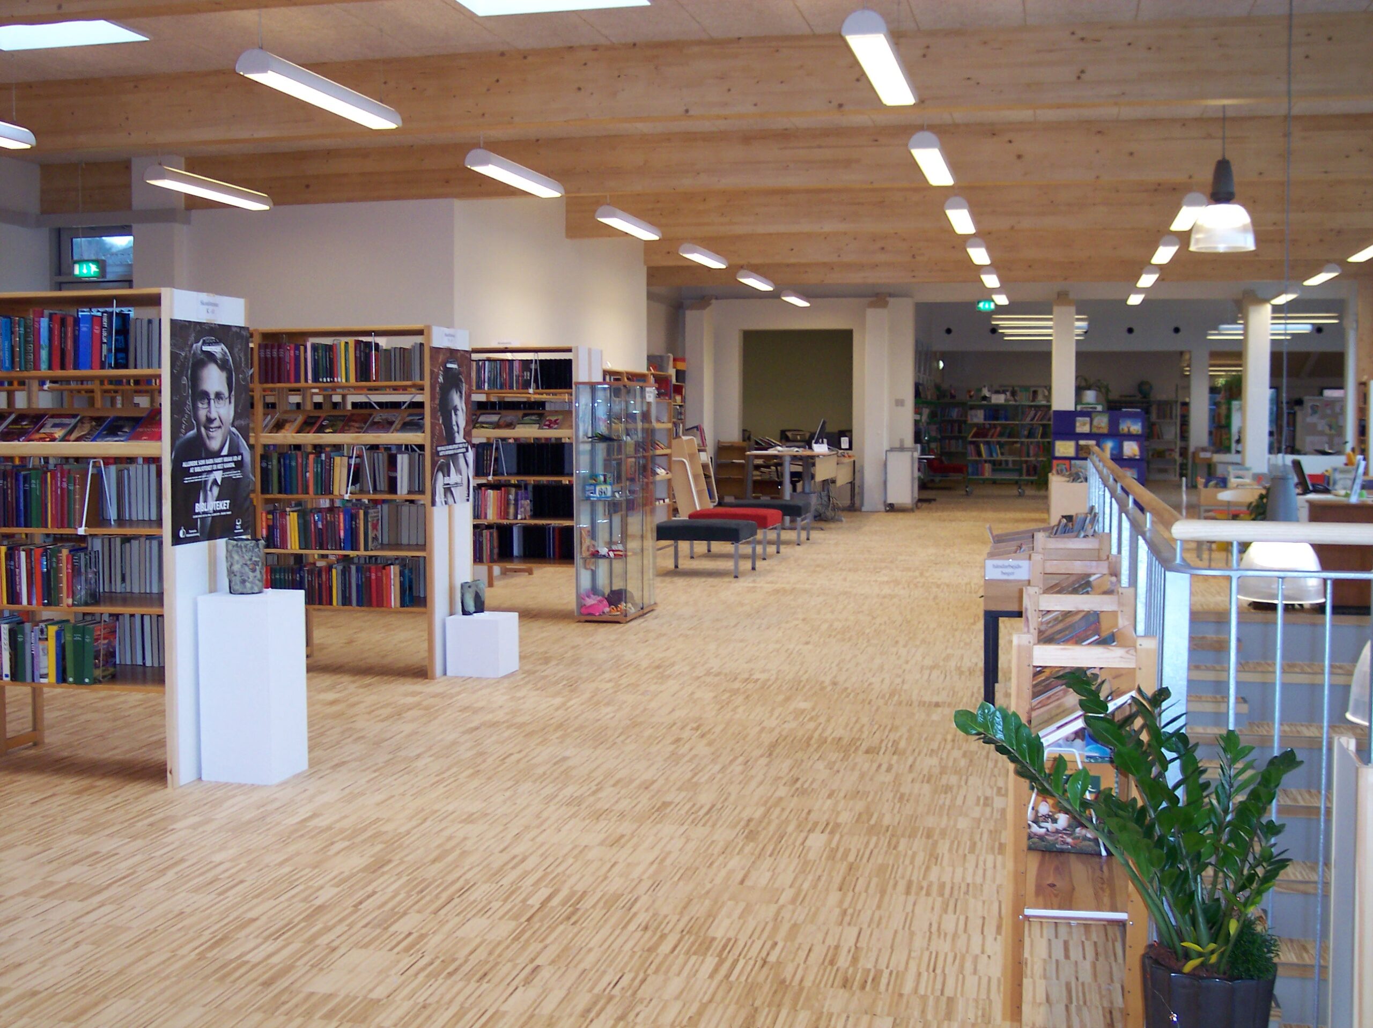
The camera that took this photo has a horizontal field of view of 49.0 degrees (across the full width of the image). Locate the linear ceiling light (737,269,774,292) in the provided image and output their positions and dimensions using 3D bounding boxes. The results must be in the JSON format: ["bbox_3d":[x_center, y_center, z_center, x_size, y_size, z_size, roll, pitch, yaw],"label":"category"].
[{"bbox_3d":[0.925,-3.086,19.902,0.197,0.113,1.575,1,4,14],"label":"linear ceiling light"}]

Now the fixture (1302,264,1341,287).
[{"bbox_3d":[7.270,-2.736,17.243,0.193,0.108,1.520,1,4,14],"label":"fixture"}]

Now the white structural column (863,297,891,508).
[{"bbox_3d":[2.890,-1.653,22.693,0.310,3.195,0.520,1,4,14],"label":"white structural column"}]

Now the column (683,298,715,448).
[{"bbox_3d":[0.194,-1.712,23.364,0.310,3.195,0.520,1,4,14],"label":"column"}]

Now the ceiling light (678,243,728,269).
[{"bbox_3d":[0.203,-2.891,16.929,0.197,0.113,1.575,1,4,14],"label":"ceiling light"}]

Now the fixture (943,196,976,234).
[{"bbox_3d":[2.313,-2.496,12.653,0.193,0.108,1.520,1,4,14],"label":"fixture"}]

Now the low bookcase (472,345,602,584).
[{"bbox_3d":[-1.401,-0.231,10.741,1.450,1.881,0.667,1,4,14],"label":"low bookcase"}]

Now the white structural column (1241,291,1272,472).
[{"bbox_3d":[8.292,-1.573,21.927,0.308,3.290,0.450,1,4,14],"label":"white structural column"}]

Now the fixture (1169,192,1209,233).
[{"bbox_3d":[4.297,-2.586,12.914,0.197,0.113,1.575,1,4,14],"label":"fixture"}]

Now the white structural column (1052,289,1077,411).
[{"bbox_3d":[5.649,-1.640,22.572,0.318,3.310,0.450,1,4,14],"label":"white structural column"}]

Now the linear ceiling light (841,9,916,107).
[{"bbox_3d":[0.935,-2.133,7.108,0.193,0.108,1.520,1,4,14],"label":"linear ceiling light"}]

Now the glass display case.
[{"bbox_3d":[-0.489,-0.095,10.601,0.352,1.636,0.745,1,4,14],"label":"glass display case"}]

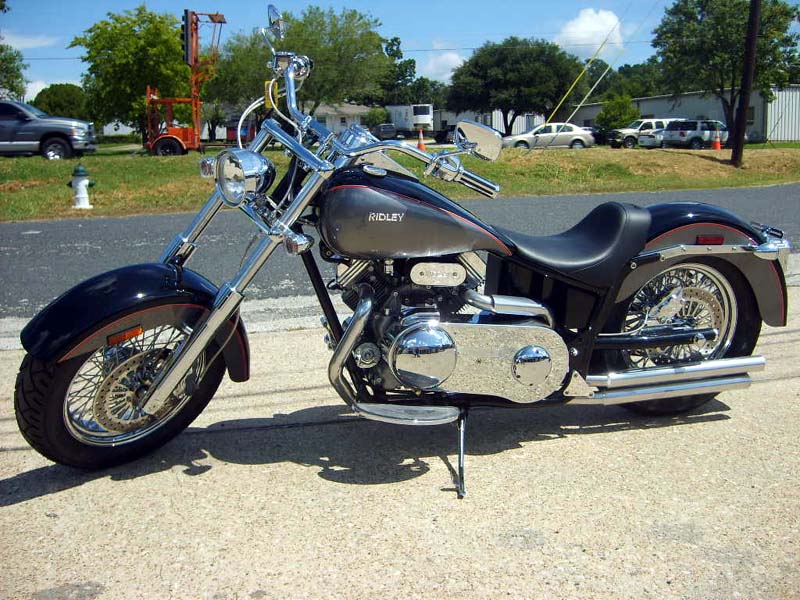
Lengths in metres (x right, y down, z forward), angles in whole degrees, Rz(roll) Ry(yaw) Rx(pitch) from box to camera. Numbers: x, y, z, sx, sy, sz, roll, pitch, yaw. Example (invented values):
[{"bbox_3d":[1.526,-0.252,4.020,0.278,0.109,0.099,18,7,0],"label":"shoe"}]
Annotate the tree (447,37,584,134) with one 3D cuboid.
[{"bbox_3d":[8.163,-14.579,57.804,9.600,8.000,9.600,0,12,0],"label":"tree"}]

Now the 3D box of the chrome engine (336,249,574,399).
[{"bbox_3d":[0.117,0.056,2.521,0.745,0.434,0.420,-4,17,-16],"label":"chrome engine"}]

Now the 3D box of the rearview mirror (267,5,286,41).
[{"bbox_3d":[-0.400,-0.875,2.571,0.045,0.097,0.134,-11,40,-23],"label":"rearview mirror"}]

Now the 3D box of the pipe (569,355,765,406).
[{"bbox_3d":[0.845,0.250,2.545,0.670,0.125,0.090,-4,15,-12],"label":"pipe"}]

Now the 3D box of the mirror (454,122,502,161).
[{"bbox_3d":[0.194,-0.405,2.072,0.134,0.097,0.045,26,41,21],"label":"mirror"}]

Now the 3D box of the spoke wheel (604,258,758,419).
[{"bbox_3d":[0.919,0.077,2.727,0.650,0.650,0.150,-4,15,-12],"label":"spoke wheel"}]

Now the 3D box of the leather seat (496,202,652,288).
[{"bbox_3d":[0.541,-0.182,2.573,0.510,0.240,0.330,-4,15,-12],"label":"leather seat"}]

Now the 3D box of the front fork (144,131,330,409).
[{"bbox_3d":[-0.526,-0.103,2.271,0.320,0.880,0.140,40,6,31],"label":"front fork"}]

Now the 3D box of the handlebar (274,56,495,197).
[{"bbox_3d":[-0.128,-0.526,2.400,0.320,0.150,0.930,-20,46,-38],"label":"handlebar"}]

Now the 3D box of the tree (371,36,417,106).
[{"bbox_3d":[-0.402,-20.266,79.056,5.800,10.500,5.800,0,12,0],"label":"tree"}]

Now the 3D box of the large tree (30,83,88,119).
[{"bbox_3d":[-25.777,-14.069,62.503,5.000,5.000,5.000,0,12,0],"label":"large tree"}]

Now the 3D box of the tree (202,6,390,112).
[{"bbox_3d":[-6.691,-14.696,53.105,12.039,8.683,11.437,0,12,0],"label":"tree"}]

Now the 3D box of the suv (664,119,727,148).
[{"bbox_3d":[16.241,-9.354,46.181,4.750,1.800,1.900,-3,12,-11],"label":"suv"}]

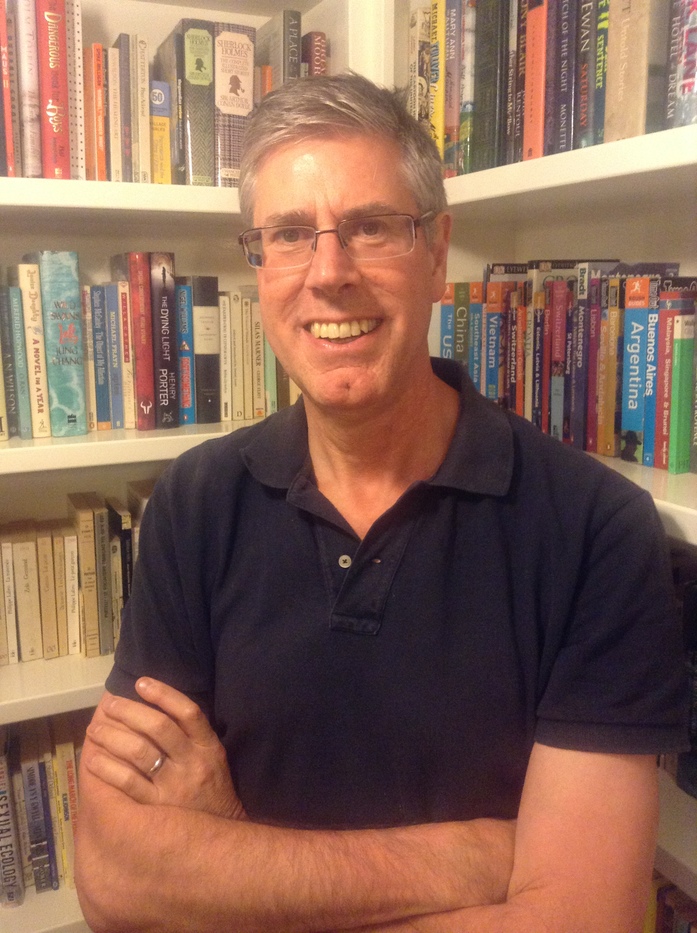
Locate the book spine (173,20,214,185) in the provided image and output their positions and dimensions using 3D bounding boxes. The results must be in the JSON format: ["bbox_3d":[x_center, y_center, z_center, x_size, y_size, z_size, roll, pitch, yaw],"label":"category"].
[{"bbox_3d":[-0.233,-0.502,1.280,0.042,0.223,0.150,-5,12,-25],"label":"book spine"}]

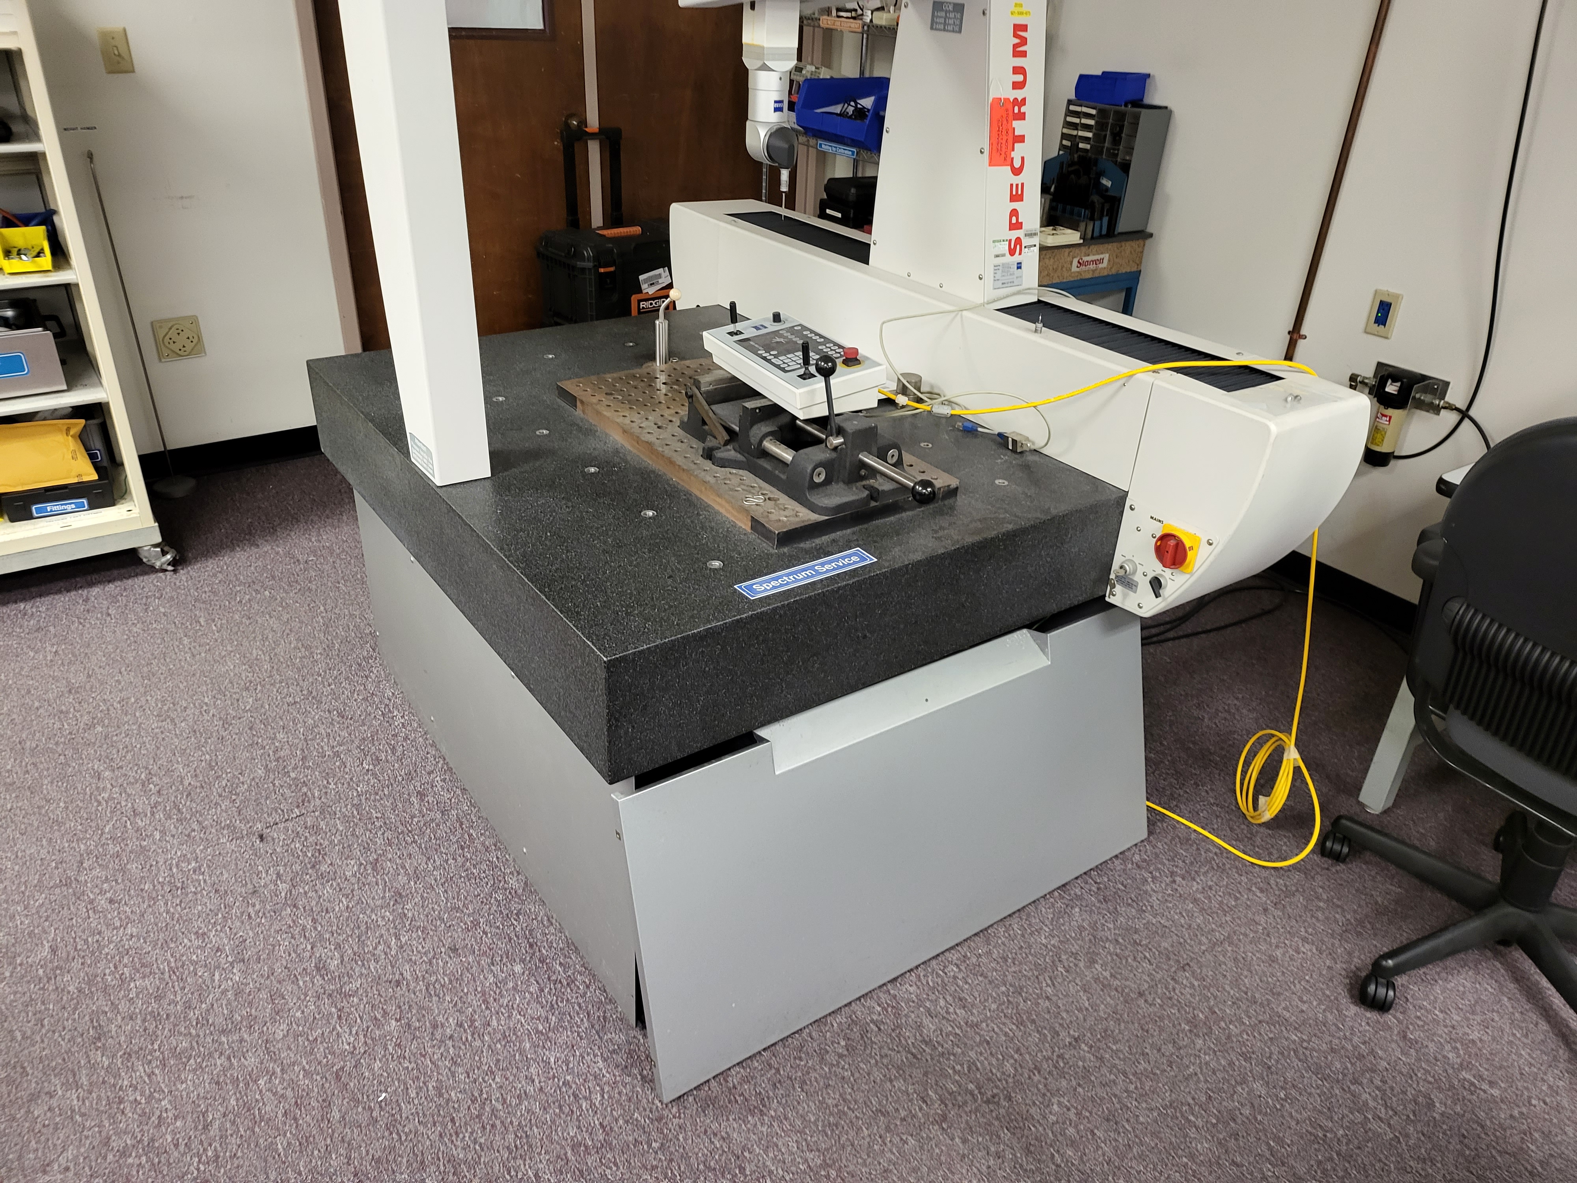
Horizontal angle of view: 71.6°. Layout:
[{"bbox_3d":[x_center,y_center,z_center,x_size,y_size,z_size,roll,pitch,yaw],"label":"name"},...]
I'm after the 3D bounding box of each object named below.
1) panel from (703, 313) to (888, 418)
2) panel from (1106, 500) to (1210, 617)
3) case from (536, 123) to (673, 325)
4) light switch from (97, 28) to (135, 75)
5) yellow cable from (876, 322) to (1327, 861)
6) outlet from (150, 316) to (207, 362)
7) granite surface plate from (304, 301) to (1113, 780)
[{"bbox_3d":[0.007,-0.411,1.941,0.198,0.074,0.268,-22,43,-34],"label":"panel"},{"bbox_3d":[0.627,-0.032,1.901,0.050,0.210,0.183,-17,36,-32],"label":"panel"},{"bbox_3d":[-0.570,-1.125,3.937,0.495,0.999,0.376,-17,36,-32],"label":"case"},{"bbox_3d":[-1.786,-1.438,2.909,0.069,0.114,0.016,-17,36,-32],"label":"light switch"},{"bbox_3d":[0.637,0.026,2.082,1.019,0.970,0.267,6,30,5],"label":"yellow cable"},{"bbox_3d":[-1.833,-0.759,3.291,0.123,0.123,0.014,-17,36,-32],"label":"outlet"},{"bbox_3d":[-0.192,-0.244,2.171,1.068,0.206,1.327,-17,36,-32],"label":"granite surface plate"}]

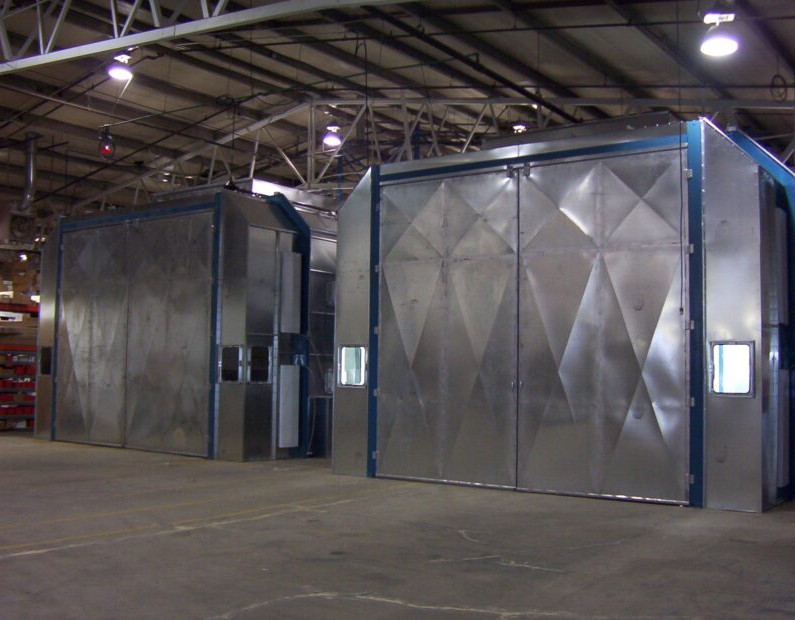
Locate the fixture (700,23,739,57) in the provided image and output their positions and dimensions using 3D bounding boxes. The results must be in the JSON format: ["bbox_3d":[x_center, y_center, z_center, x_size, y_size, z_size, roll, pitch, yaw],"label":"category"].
[{"bbox_3d":[3.574,-2.997,9.500,0.430,0.290,0.430,-2,-5,32],"label":"fixture"}]

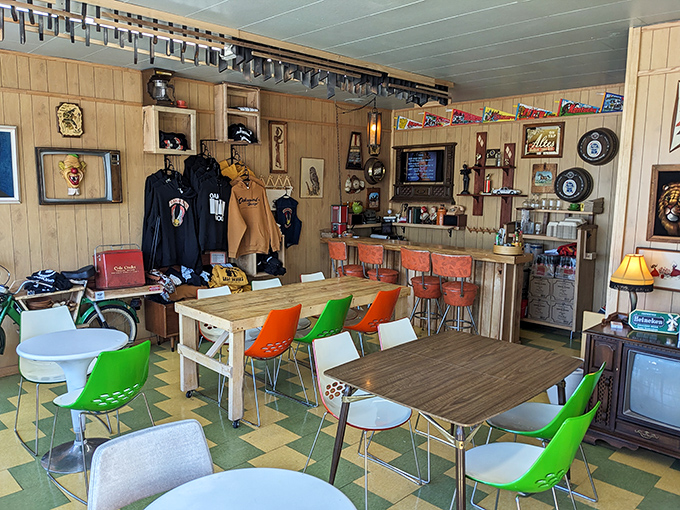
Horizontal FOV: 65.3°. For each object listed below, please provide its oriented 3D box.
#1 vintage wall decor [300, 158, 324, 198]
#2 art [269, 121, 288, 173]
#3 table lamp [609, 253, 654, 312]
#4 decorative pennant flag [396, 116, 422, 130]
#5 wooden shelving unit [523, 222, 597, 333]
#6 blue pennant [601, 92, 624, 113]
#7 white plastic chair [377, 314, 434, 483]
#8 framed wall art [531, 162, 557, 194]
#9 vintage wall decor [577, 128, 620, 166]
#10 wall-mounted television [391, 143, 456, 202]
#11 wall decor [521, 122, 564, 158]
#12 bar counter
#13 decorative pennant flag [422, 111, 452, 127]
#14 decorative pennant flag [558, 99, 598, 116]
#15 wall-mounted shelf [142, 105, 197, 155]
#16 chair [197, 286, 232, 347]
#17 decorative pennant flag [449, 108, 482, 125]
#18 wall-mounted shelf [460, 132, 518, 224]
[{"bbox_3d":[-0.367,-1.007,6.979,0.025,0.510,0.400,8,10,44],"label":"vintage wall decor"},{"bbox_3d":[-0.766,-1.326,6.551,0.277,0.624,0.030,-7,11,-44],"label":"art"},{"bbox_3d":[1.970,0.249,3.576,0.270,0.520,0.270,-7,11,-44],"label":"table lamp"},{"bbox_3d":[1.027,-1.942,7.747,0.020,0.201,0.480,-7,11,-44],"label":"decorative pennant flag"},{"bbox_3d":[2.404,0.263,6.162,0.420,1.198,0.875,-7,11,-44],"label":"wooden shelving unit"},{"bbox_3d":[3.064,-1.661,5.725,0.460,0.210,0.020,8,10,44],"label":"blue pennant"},{"bbox_3d":[0.496,0.857,3.322,0.550,0.810,0.470,8,10,44],"label":"white plastic chair"},{"bbox_3d":[2.427,-0.901,6.276,0.030,0.337,0.285,-7,11,-44],"label":"framed wall art"},{"bbox_3d":[2.869,-1.194,5.903,0.405,0.405,0.130,8,10,44],"label":"vintage wall decor"},{"bbox_3d":[1.171,-1.128,7.443,0.140,0.793,1.050,-7,11,-44],"label":"wall-mounted television"},{"bbox_3d":[2.440,-1.367,6.371,0.035,0.410,0.508,-7,11,-44],"label":"wall decor"},{"bbox_3d":[0.881,0.365,6.421,2.830,1.000,0.420,8,10,44],"label":"bar counter"},{"bbox_3d":[1.334,-1.866,7.269,0.020,0.221,0.490,-7,11,-44],"label":"decorative pennant flag"},{"bbox_3d":[2.727,-1.693,6.047,0.020,0.192,0.475,-7,11,-44],"label":"decorative pennant flag"},{"bbox_3d":[-1.735,-1.255,5.424,0.220,0.445,0.465,8,10,44],"label":"wall-mounted shelf"},{"bbox_3d":[-0.925,0.707,4.415,0.540,0.810,0.470,8,10,44],"label":"chair"},{"bbox_3d":[1.699,-1.846,7.075,0.020,0.213,0.480,-7,11,-44],"label":"decorative pennant flag"},{"bbox_3d":[1.959,-0.952,6.813,0.180,1.245,0.910,-7,11,-44],"label":"wall-mounted shelf"}]

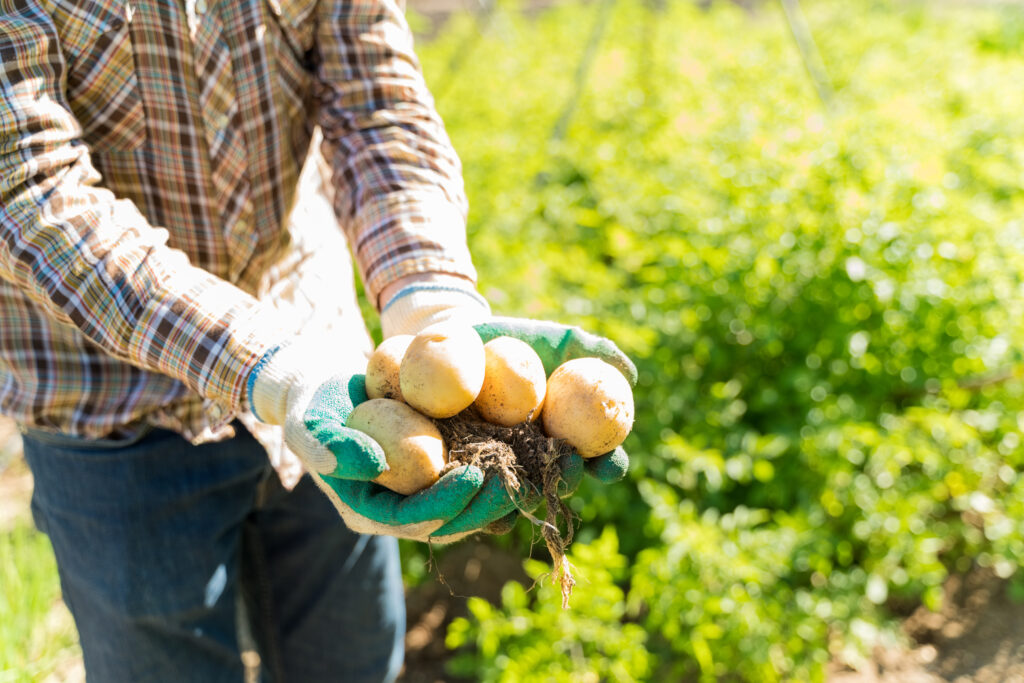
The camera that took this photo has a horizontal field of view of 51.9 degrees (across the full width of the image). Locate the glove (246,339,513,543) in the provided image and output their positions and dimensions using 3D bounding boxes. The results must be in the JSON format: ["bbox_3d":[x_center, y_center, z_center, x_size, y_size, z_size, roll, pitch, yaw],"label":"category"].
[{"bbox_3d":[-0.098,0.069,0.830,0.205,0.100,0.120,20,25,15],"label":"glove"}]

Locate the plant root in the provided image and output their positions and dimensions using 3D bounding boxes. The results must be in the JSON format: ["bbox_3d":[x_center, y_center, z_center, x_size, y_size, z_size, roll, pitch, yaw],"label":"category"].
[{"bbox_3d":[-0.004,0.128,0.830,0.105,0.140,0.085,0,20,0],"label":"plant root"}]

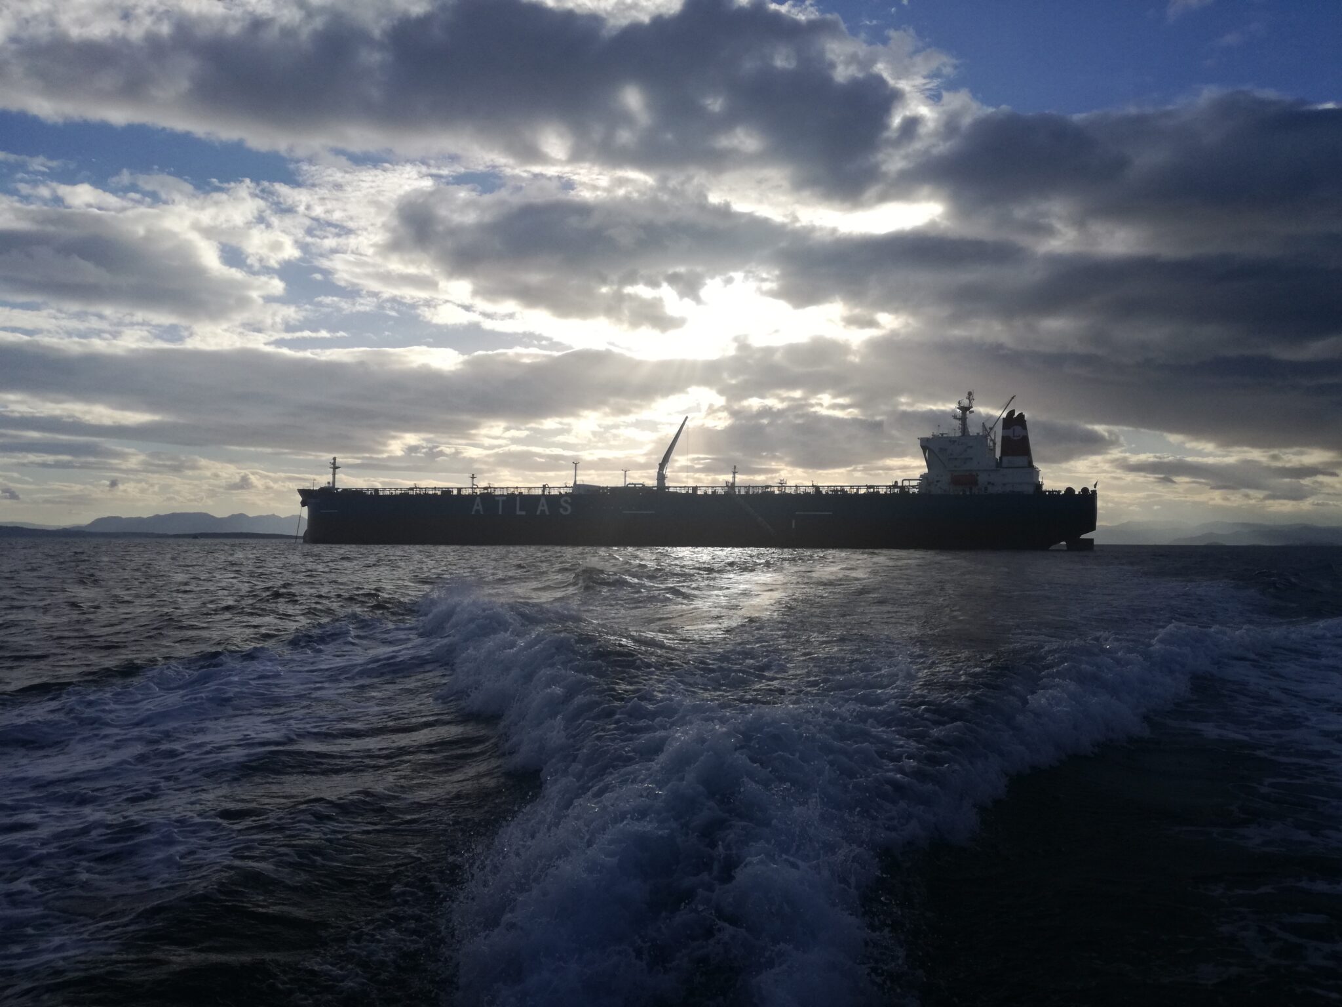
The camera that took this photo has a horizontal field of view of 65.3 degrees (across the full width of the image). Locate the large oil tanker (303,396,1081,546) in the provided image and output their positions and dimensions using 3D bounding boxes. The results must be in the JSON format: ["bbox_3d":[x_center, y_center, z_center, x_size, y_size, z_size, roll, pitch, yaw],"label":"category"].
[{"bbox_3d":[-7.745,-6.992,306.136,245.000,43.254,43.000,0,-2,19],"label":"large oil tanker"}]

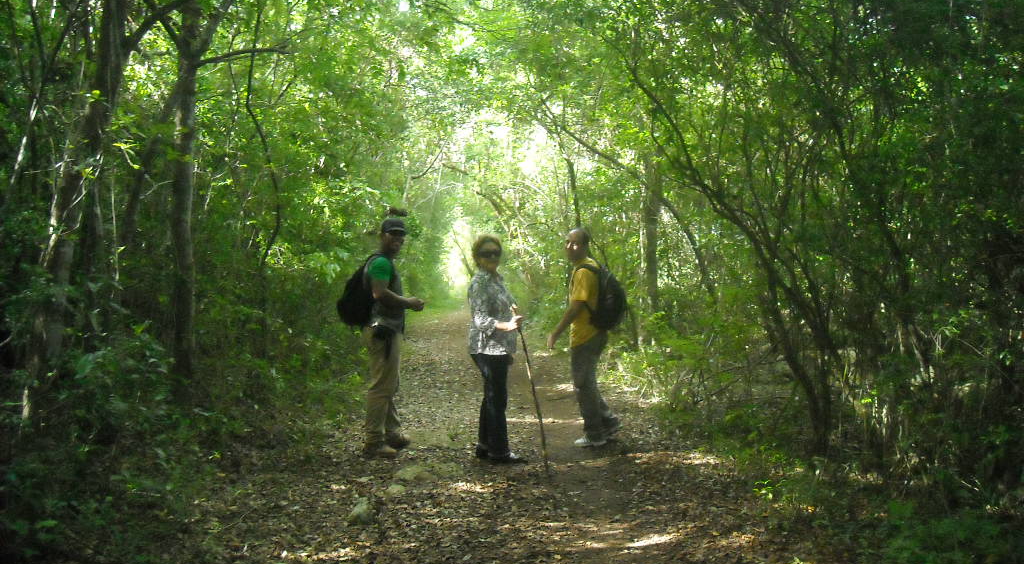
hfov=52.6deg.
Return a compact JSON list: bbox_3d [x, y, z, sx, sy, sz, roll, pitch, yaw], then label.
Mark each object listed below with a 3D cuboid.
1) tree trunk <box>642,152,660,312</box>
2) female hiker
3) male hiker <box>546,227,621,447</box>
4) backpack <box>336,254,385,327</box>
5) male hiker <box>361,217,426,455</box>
[{"bbox_3d":[2.050,-0.720,15.000,0.240,2.400,0.240,0,1,0],"label":"tree trunk"},{"bbox_3d":[-0.110,0.485,7.400,0.410,1.640,0.480,0,1,22],"label":"female hiker"},{"bbox_3d":[0.565,0.430,8.150,0.550,1.730,0.500,0,1,12],"label":"male hiker"},{"bbox_3d":[-1.130,0.065,7.700,0.330,0.520,0.340,0,1,3],"label":"backpack"},{"bbox_3d":[-0.880,0.410,7.700,0.460,1.790,0.500,0,1,2],"label":"male hiker"}]

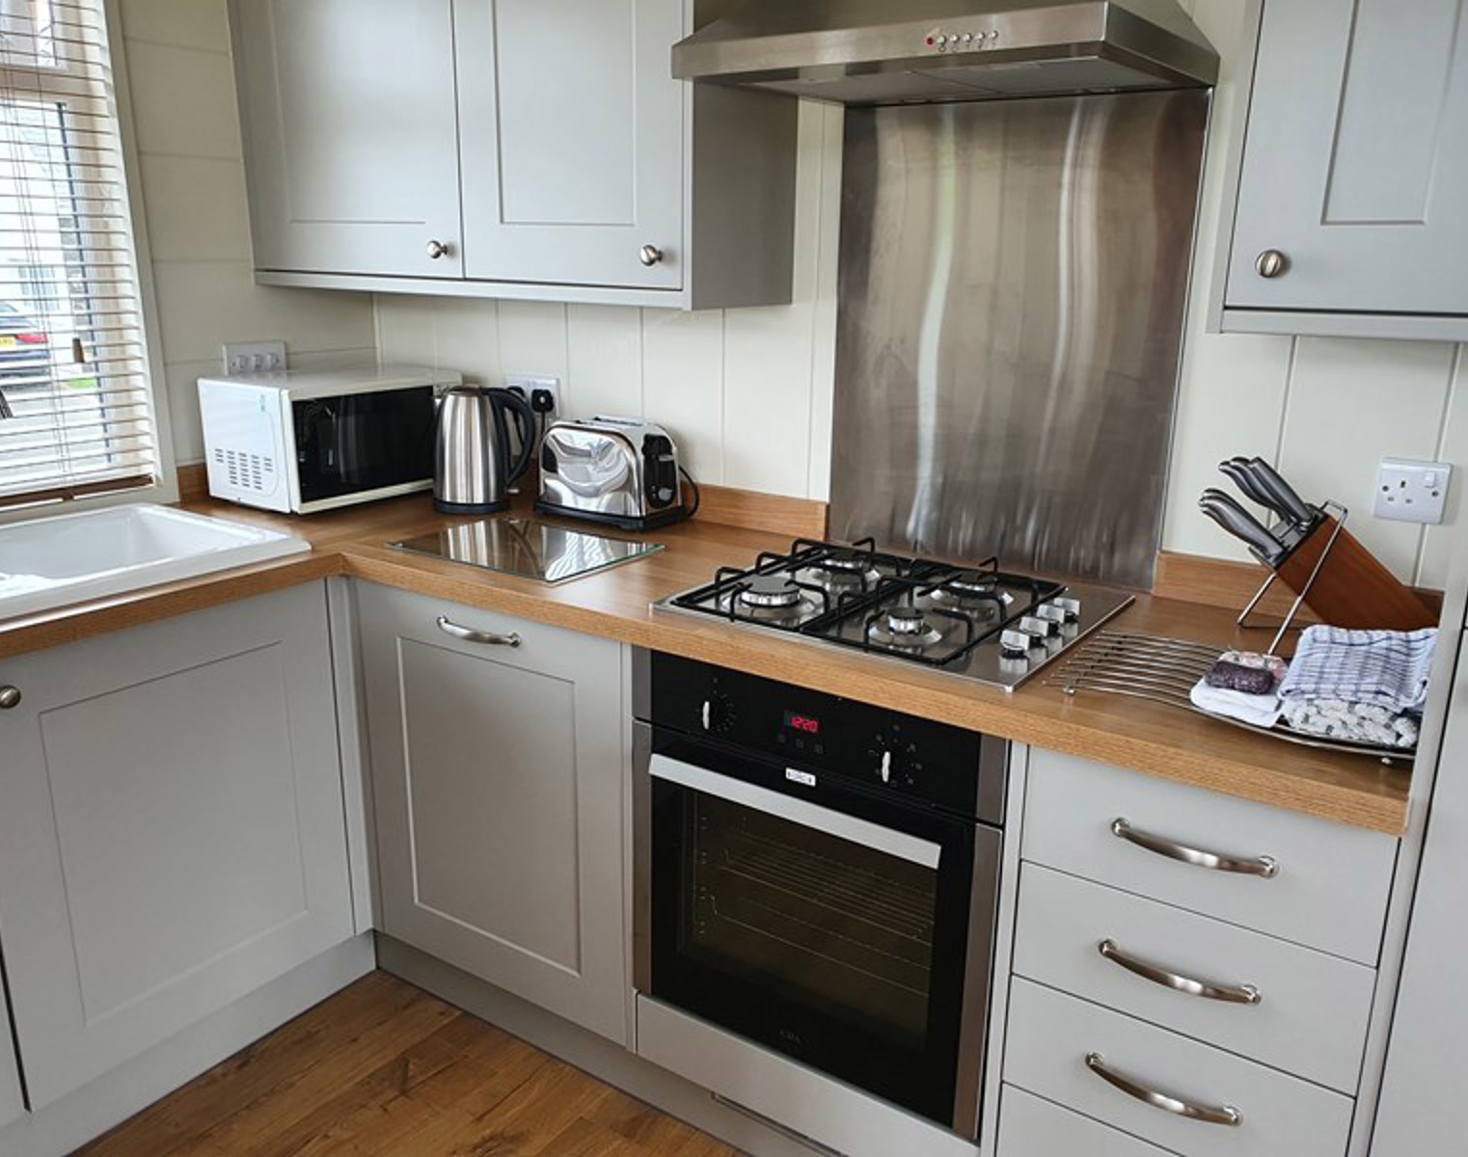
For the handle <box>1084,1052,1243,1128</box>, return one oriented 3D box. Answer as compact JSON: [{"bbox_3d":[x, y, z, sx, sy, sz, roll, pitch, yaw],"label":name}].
[{"bbox_3d":[0.502,0.607,1.366,0.180,0.020,0.035,11,18,33],"label":"handle"}]

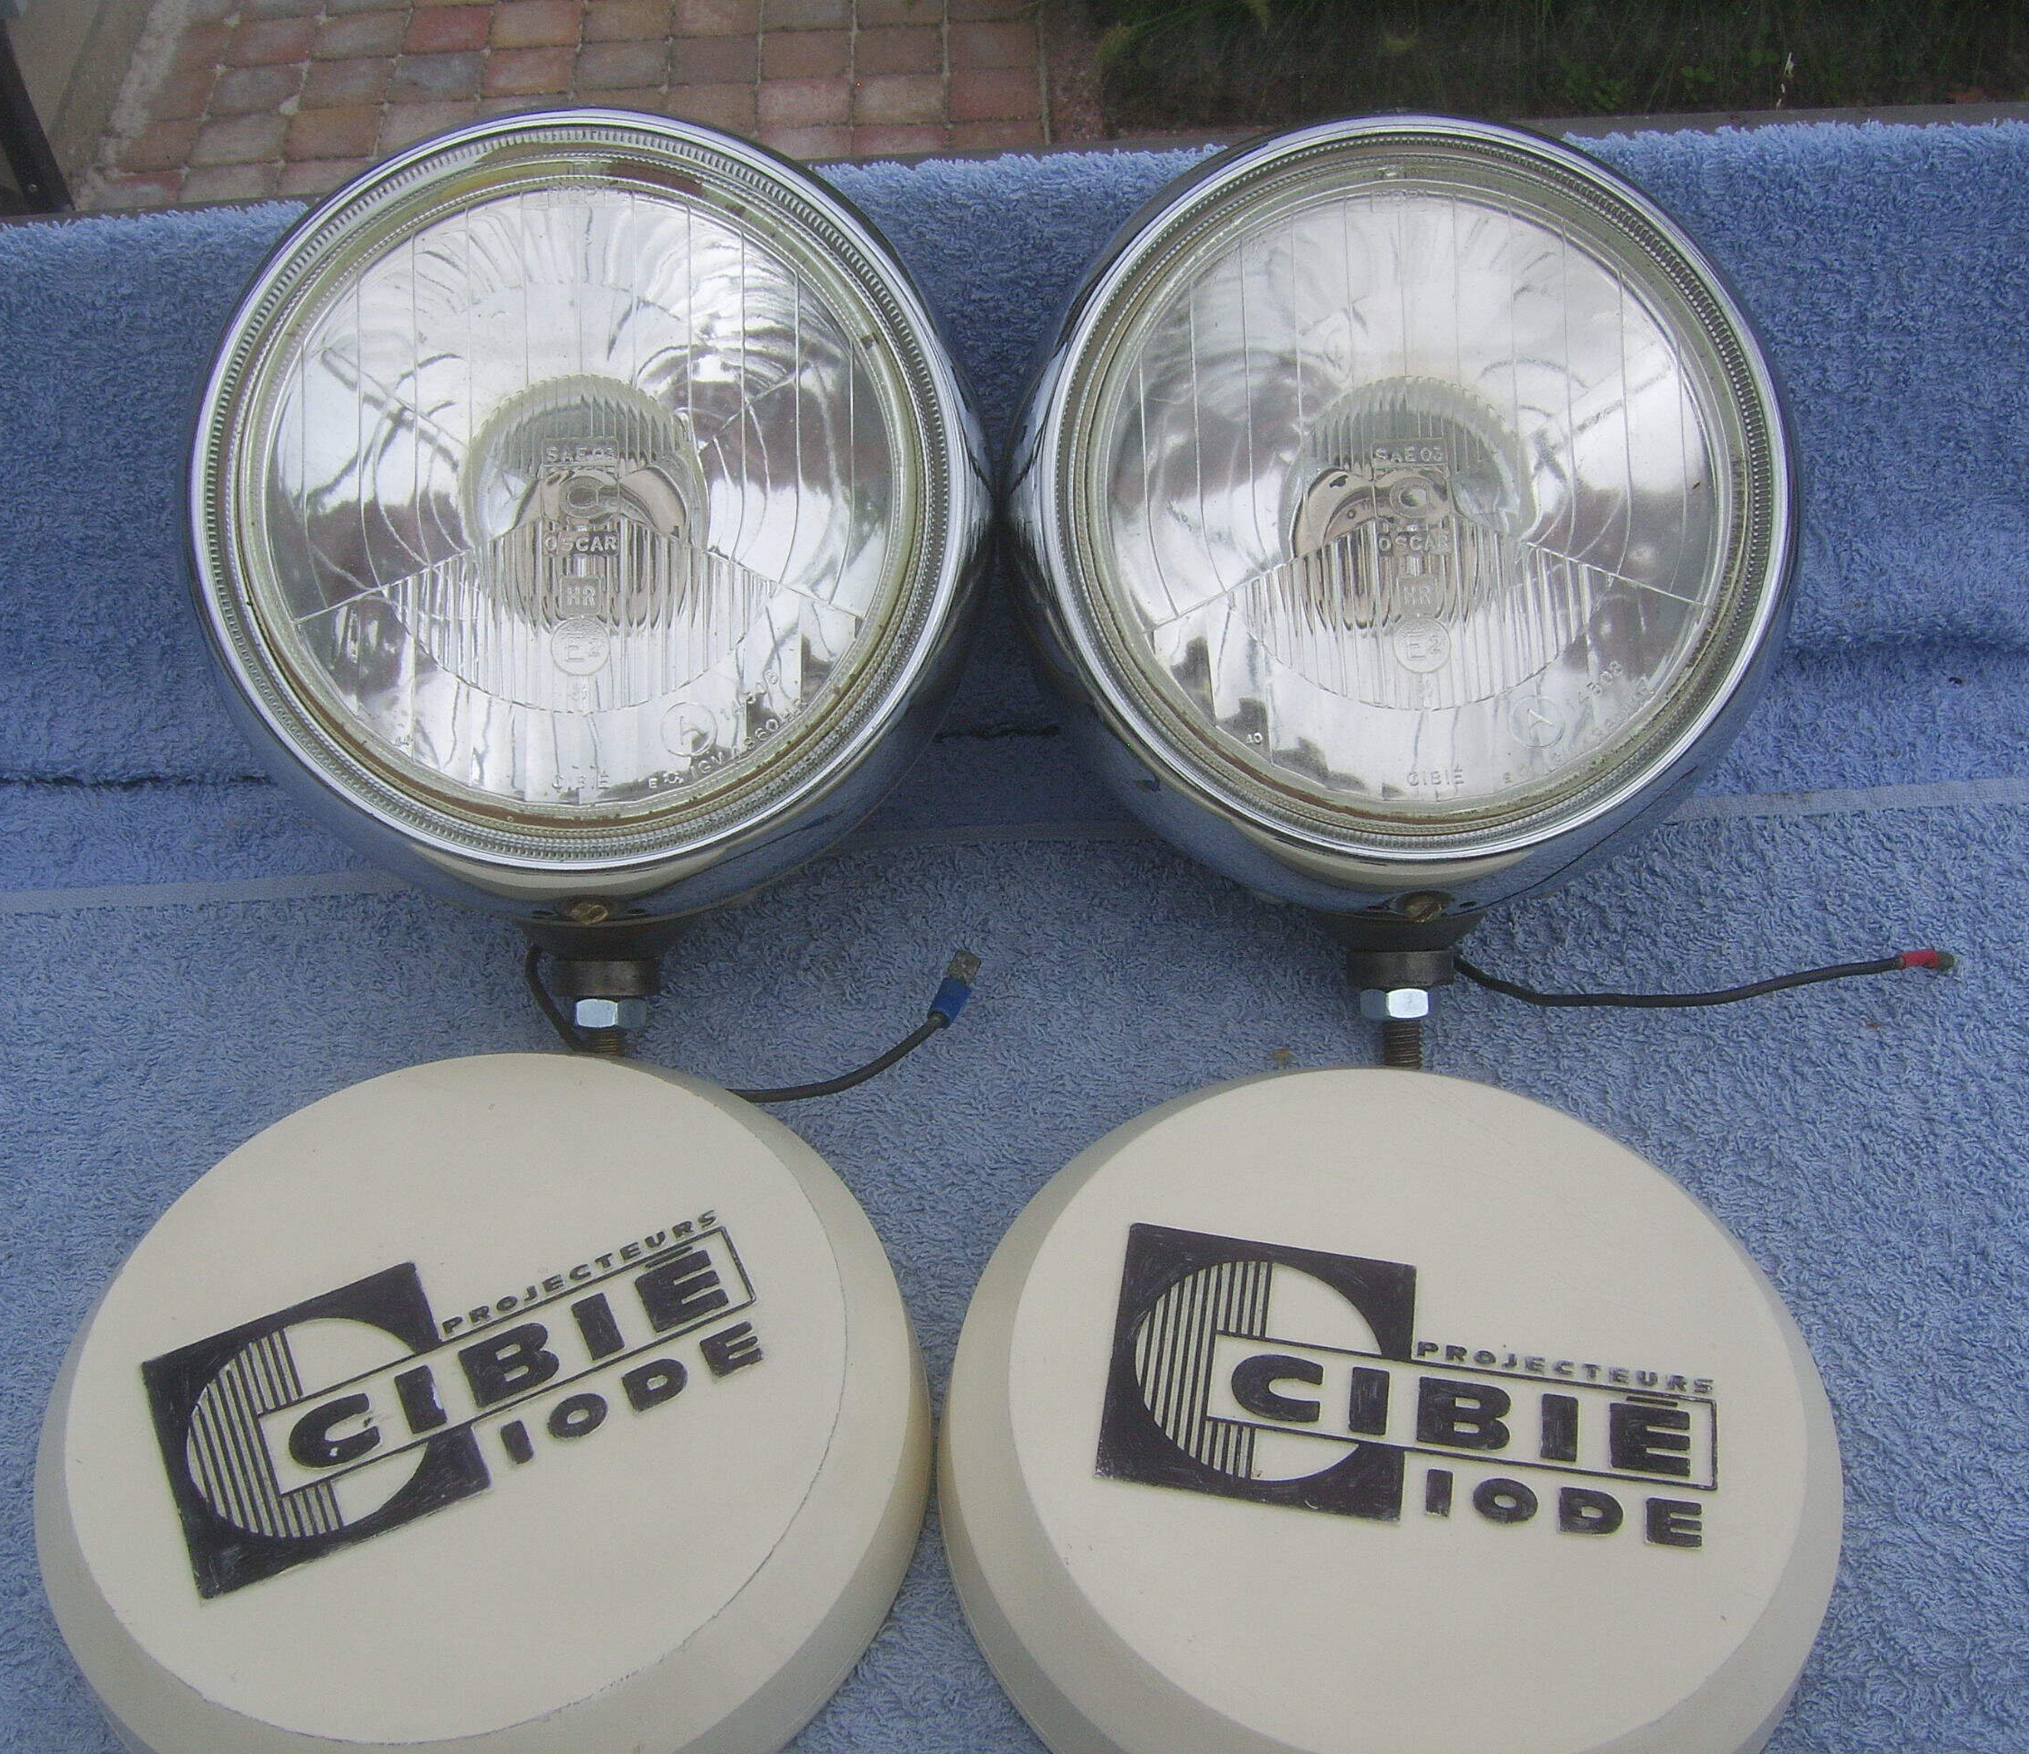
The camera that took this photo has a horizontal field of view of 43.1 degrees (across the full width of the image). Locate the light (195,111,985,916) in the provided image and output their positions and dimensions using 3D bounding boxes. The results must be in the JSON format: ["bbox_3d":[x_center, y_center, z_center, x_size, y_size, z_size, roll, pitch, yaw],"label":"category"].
[{"bbox_3d":[-0.098,-0.082,0.618,0.188,0.110,0.190,0,85,-2],"label":"light"}]

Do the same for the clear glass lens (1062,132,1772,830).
[{"bbox_3d":[0.087,-0.084,0.559,0.153,0.030,0.153,1,87,-1],"label":"clear glass lens"}]

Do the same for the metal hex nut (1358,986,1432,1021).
[{"bbox_3d":[0.091,0.030,0.608,0.019,0.017,0.008,0,88,-2],"label":"metal hex nut"}]

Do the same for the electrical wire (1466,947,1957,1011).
[{"bbox_3d":[0.166,0.026,0.616,0.125,0.007,0.018,-1,49,1],"label":"electrical wire"}]

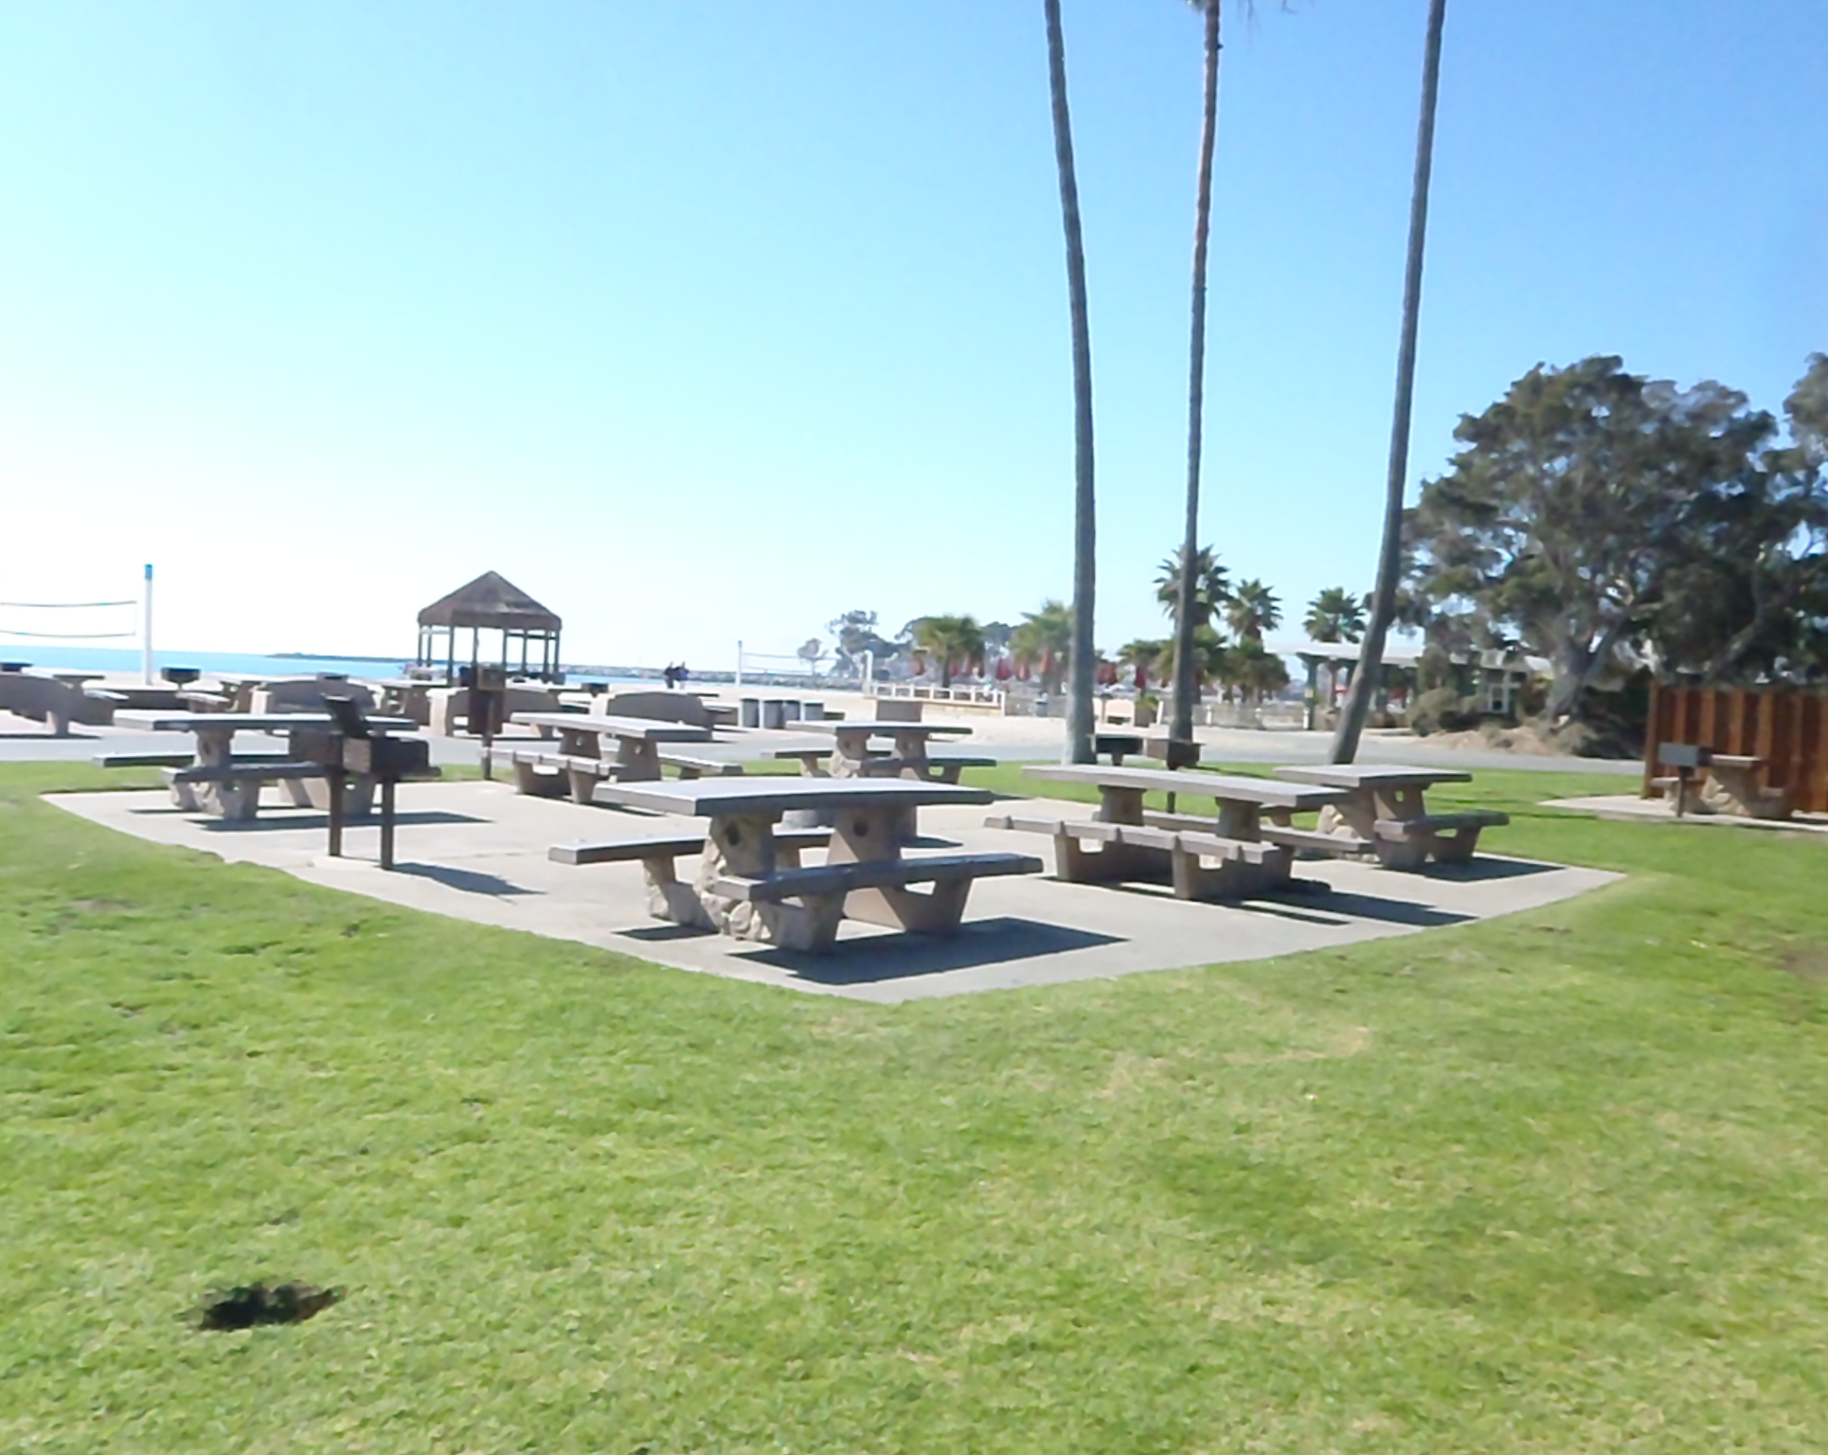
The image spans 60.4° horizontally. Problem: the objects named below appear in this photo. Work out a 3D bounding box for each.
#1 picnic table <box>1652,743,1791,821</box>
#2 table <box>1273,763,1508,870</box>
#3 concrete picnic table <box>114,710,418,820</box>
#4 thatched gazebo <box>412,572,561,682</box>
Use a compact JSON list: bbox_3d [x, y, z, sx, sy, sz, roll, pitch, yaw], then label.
[{"bbox_3d":[12.137,0.858,23.395,1.681,0.783,2.354,4,3,35],"label":"picnic table"},{"bbox_3d":[4.292,0.786,14.657,1.681,0.783,2.354,5,3,42],"label":"table"},{"bbox_3d":[-5.674,0.324,13.852,1.687,0.783,2.352,4,2,42],"label":"concrete picnic table"},{"bbox_3d":[-13.481,-2.985,49.969,4.450,4.023,4.450,2,2,-5],"label":"thatched gazebo"}]

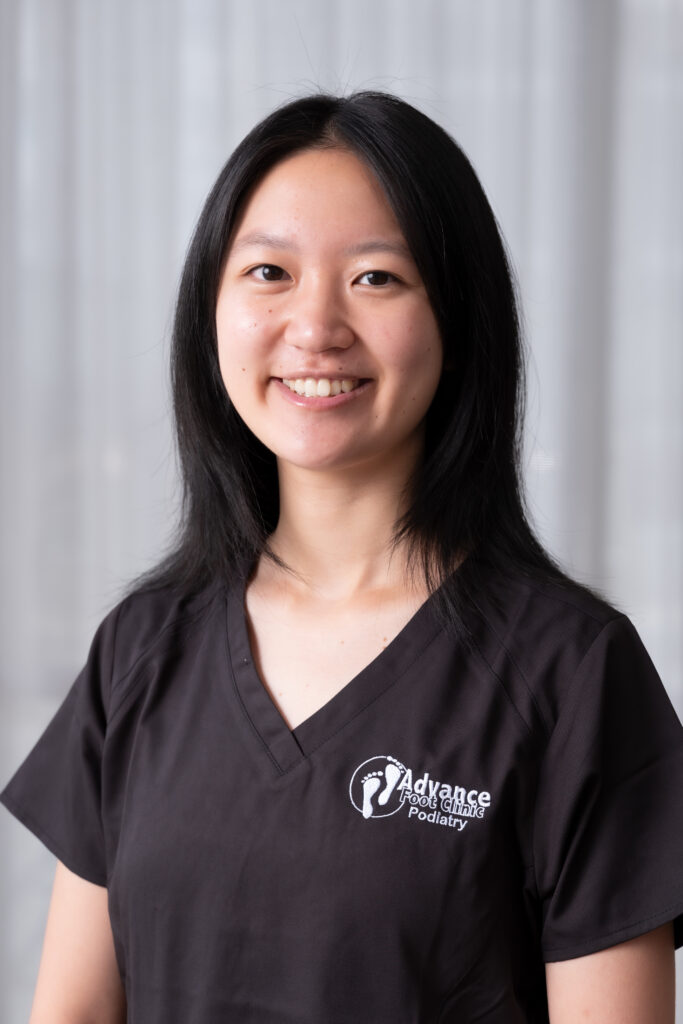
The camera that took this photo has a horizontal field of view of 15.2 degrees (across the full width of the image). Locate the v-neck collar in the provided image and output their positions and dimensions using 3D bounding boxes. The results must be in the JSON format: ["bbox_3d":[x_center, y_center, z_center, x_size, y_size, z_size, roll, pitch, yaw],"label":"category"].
[{"bbox_3d":[-0.004,0.097,1.510,0.137,0.122,0.090,0,0,19],"label":"v-neck collar"}]

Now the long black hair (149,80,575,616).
[{"bbox_3d":[0.008,-0.091,1.530,0.250,0.320,0.220,2,0,12],"label":"long black hair"}]

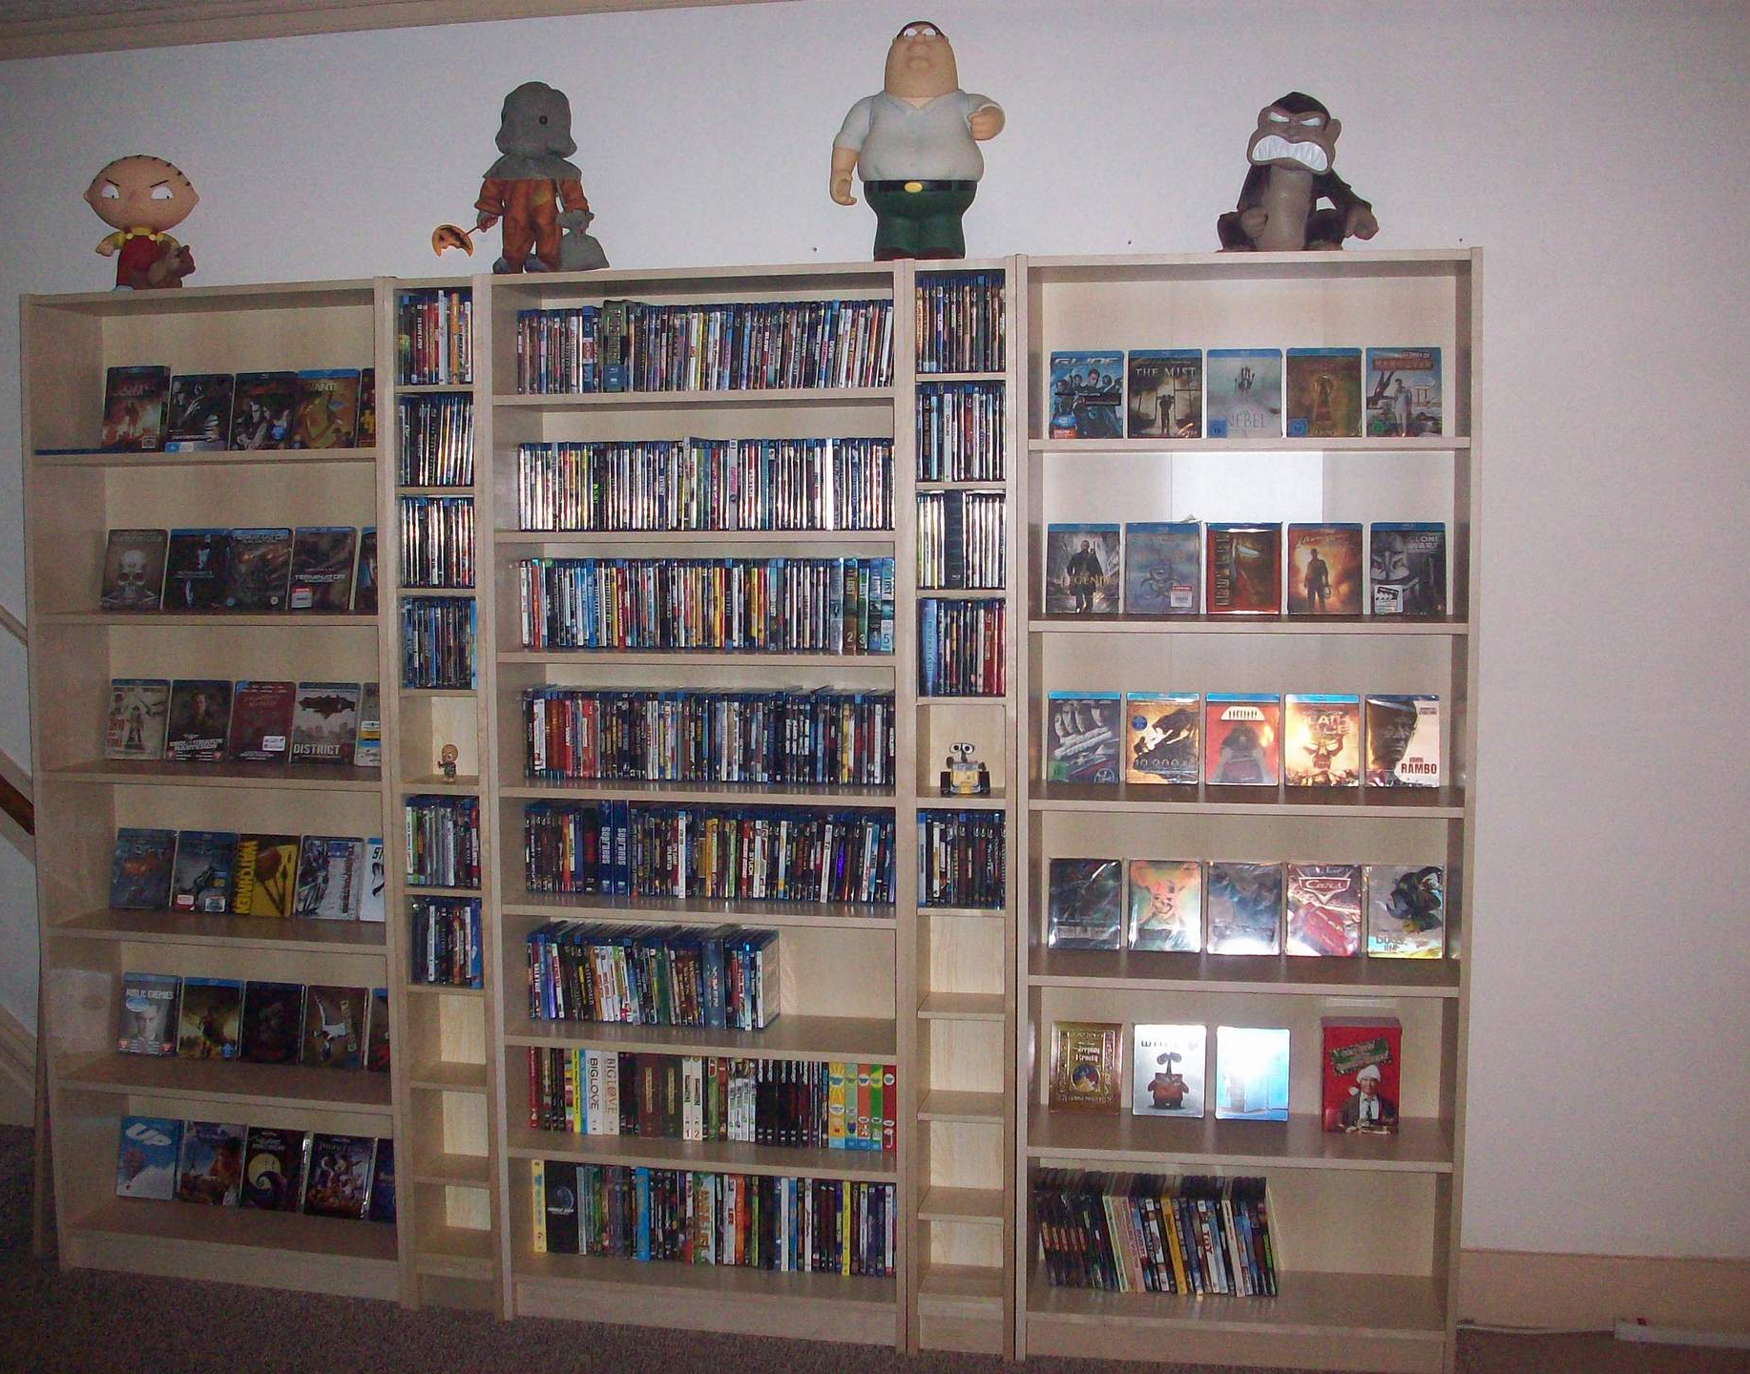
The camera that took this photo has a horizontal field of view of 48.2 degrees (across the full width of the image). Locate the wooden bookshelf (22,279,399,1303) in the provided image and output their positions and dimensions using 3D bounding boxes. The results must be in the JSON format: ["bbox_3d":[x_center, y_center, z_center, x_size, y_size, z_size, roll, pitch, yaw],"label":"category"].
[{"bbox_3d":[-1.290,0.214,4.032,0.800,2.020,0.280,1,5,12],"label":"wooden bookshelf"}]

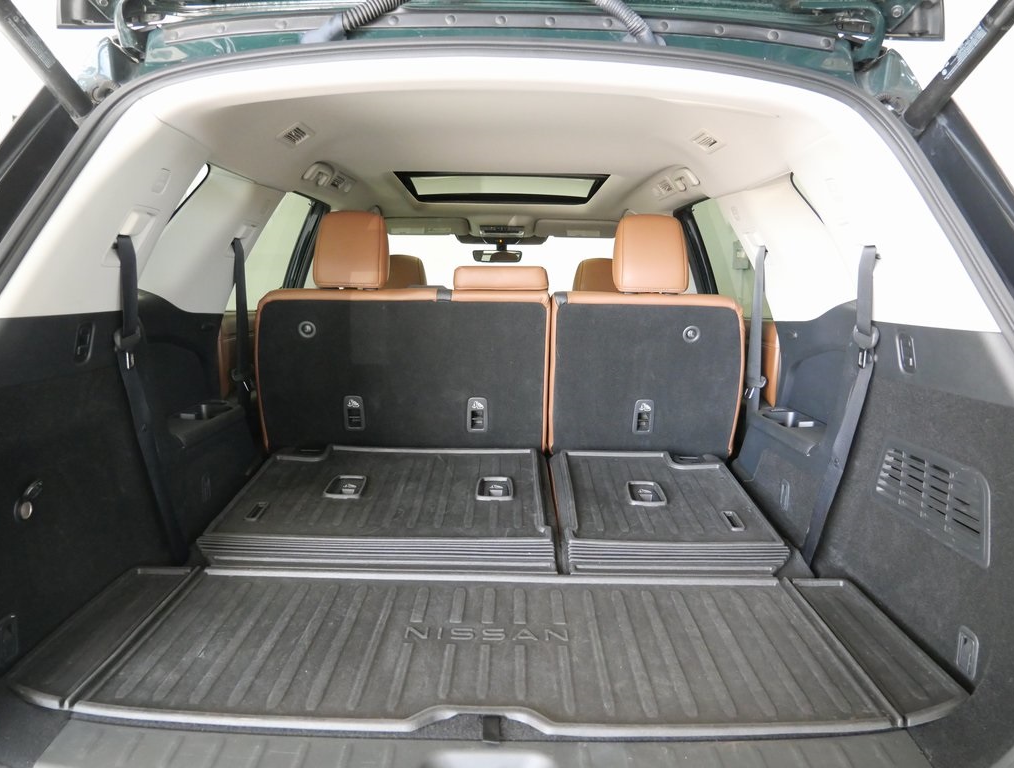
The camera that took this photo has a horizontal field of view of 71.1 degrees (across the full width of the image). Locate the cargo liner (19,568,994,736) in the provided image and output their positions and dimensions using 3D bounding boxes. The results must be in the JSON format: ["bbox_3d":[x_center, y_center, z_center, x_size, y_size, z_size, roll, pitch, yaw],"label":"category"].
[{"bbox_3d":[-0.032,0.413,1.184,1.420,0.037,0.475,1,11,1],"label":"cargo liner"}]

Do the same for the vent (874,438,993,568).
[{"bbox_3d":[0.693,0.180,1.166,0.022,0.140,0.270,0,11,-5],"label":"vent"}]

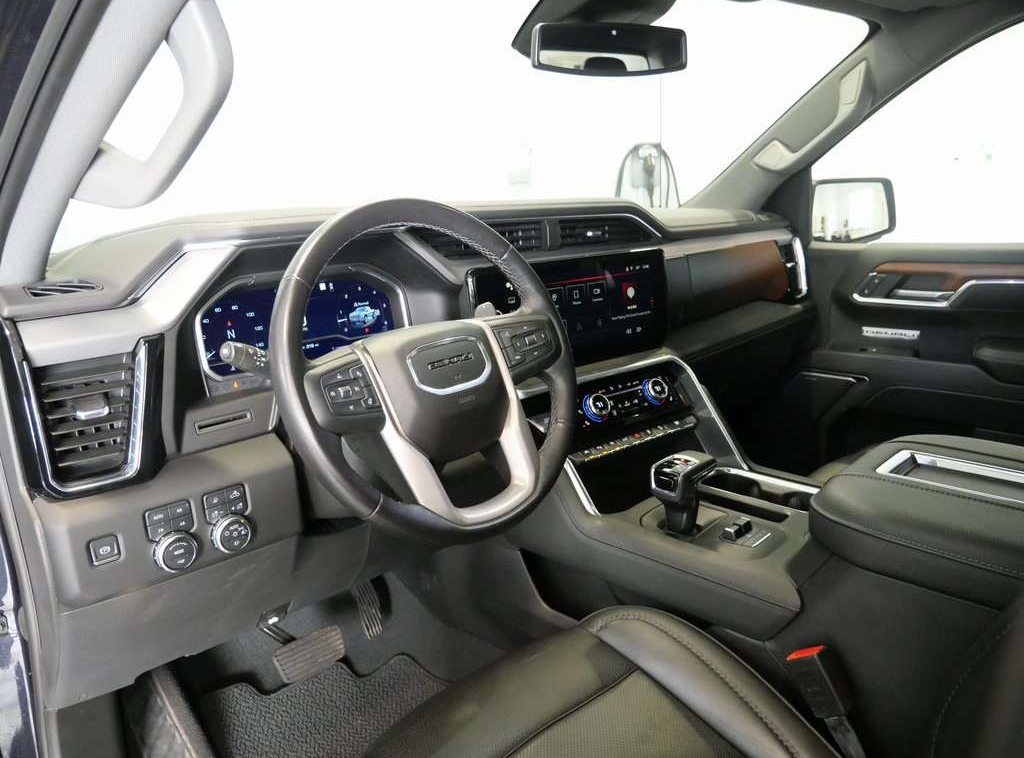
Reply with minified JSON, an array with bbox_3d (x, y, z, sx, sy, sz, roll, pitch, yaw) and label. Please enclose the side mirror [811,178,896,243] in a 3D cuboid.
[{"bbox_3d":[0.881,-0.441,1.901,0.255,0.180,0.110,-7,13,-18],"label":"side mirror"}]

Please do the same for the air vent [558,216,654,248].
[{"bbox_3d":[0.162,-0.266,1.271,0.240,0.050,0.040,-14,17,-38],"label":"air vent"}]

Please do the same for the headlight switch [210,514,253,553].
[{"bbox_3d":[-0.301,0.166,0.761,0.041,0.041,0.020,-13,8,-39],"label":"headlight switch"}]

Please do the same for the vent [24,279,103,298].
[{"bbox_3d":[-0.524,-0.108,0.831,0.080,0.018,0.055,-14,17,-38],"label":"vent"}]

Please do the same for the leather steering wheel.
[{"bbox_3d":[-0.087,-0.011,0.808,0.383,0.383,0.100,-13,-4,-39],"label":"leather steering wheel"}]

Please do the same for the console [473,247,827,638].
[{"bbox_3d":[0.262,0.032,1.011,0.420,0.400,0.510,-14,17,-38],"label":"console"}]

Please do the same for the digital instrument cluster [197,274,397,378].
[{"bbox_3d":[-0.279,-0.084,0.990,0.300,0.125,0.030,-13,3,-39],"label":"digital instrument cluster"}]

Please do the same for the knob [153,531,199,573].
[{"bbox_3d":[-0.368,0.188,0.780,0.044,0.044,0.024,-14,5,-38],"label":"knob"}]

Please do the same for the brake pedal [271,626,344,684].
[{"bbox_3d":[-0.341,0.463,1.192,0.112,0.055,0.030,-13,-20,-39],"label":"brake pedal"}]

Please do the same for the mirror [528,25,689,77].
[{"bbox_3d":[0.136,-0.463,1.000,0.243,0.068,0.037,-8,18,-20],"label":"mirror"}]

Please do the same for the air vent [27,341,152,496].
[{"bbox_3d":[-0.408,0.037,0.702,0.107,0.138,0.040,-13,16,-39],"label":"air vent"}]

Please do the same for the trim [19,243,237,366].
[{"bbox_3d":[-0.391,-0.086,0.756,0.240,0.100,0.120,-13,16,-39],"label":"trim"}]

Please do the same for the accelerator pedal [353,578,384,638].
[{"bbox_3d":[-0.272,0.418,1.339,0.044,0.130,0.030,-14,-13,-38],"label":"accelerator pedal"}]

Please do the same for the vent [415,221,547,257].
[{"bbox_3d":[-0.050,-0.216,1.102,0.235,0.052,0.045,-14,17,-38],"label":"vent"}]

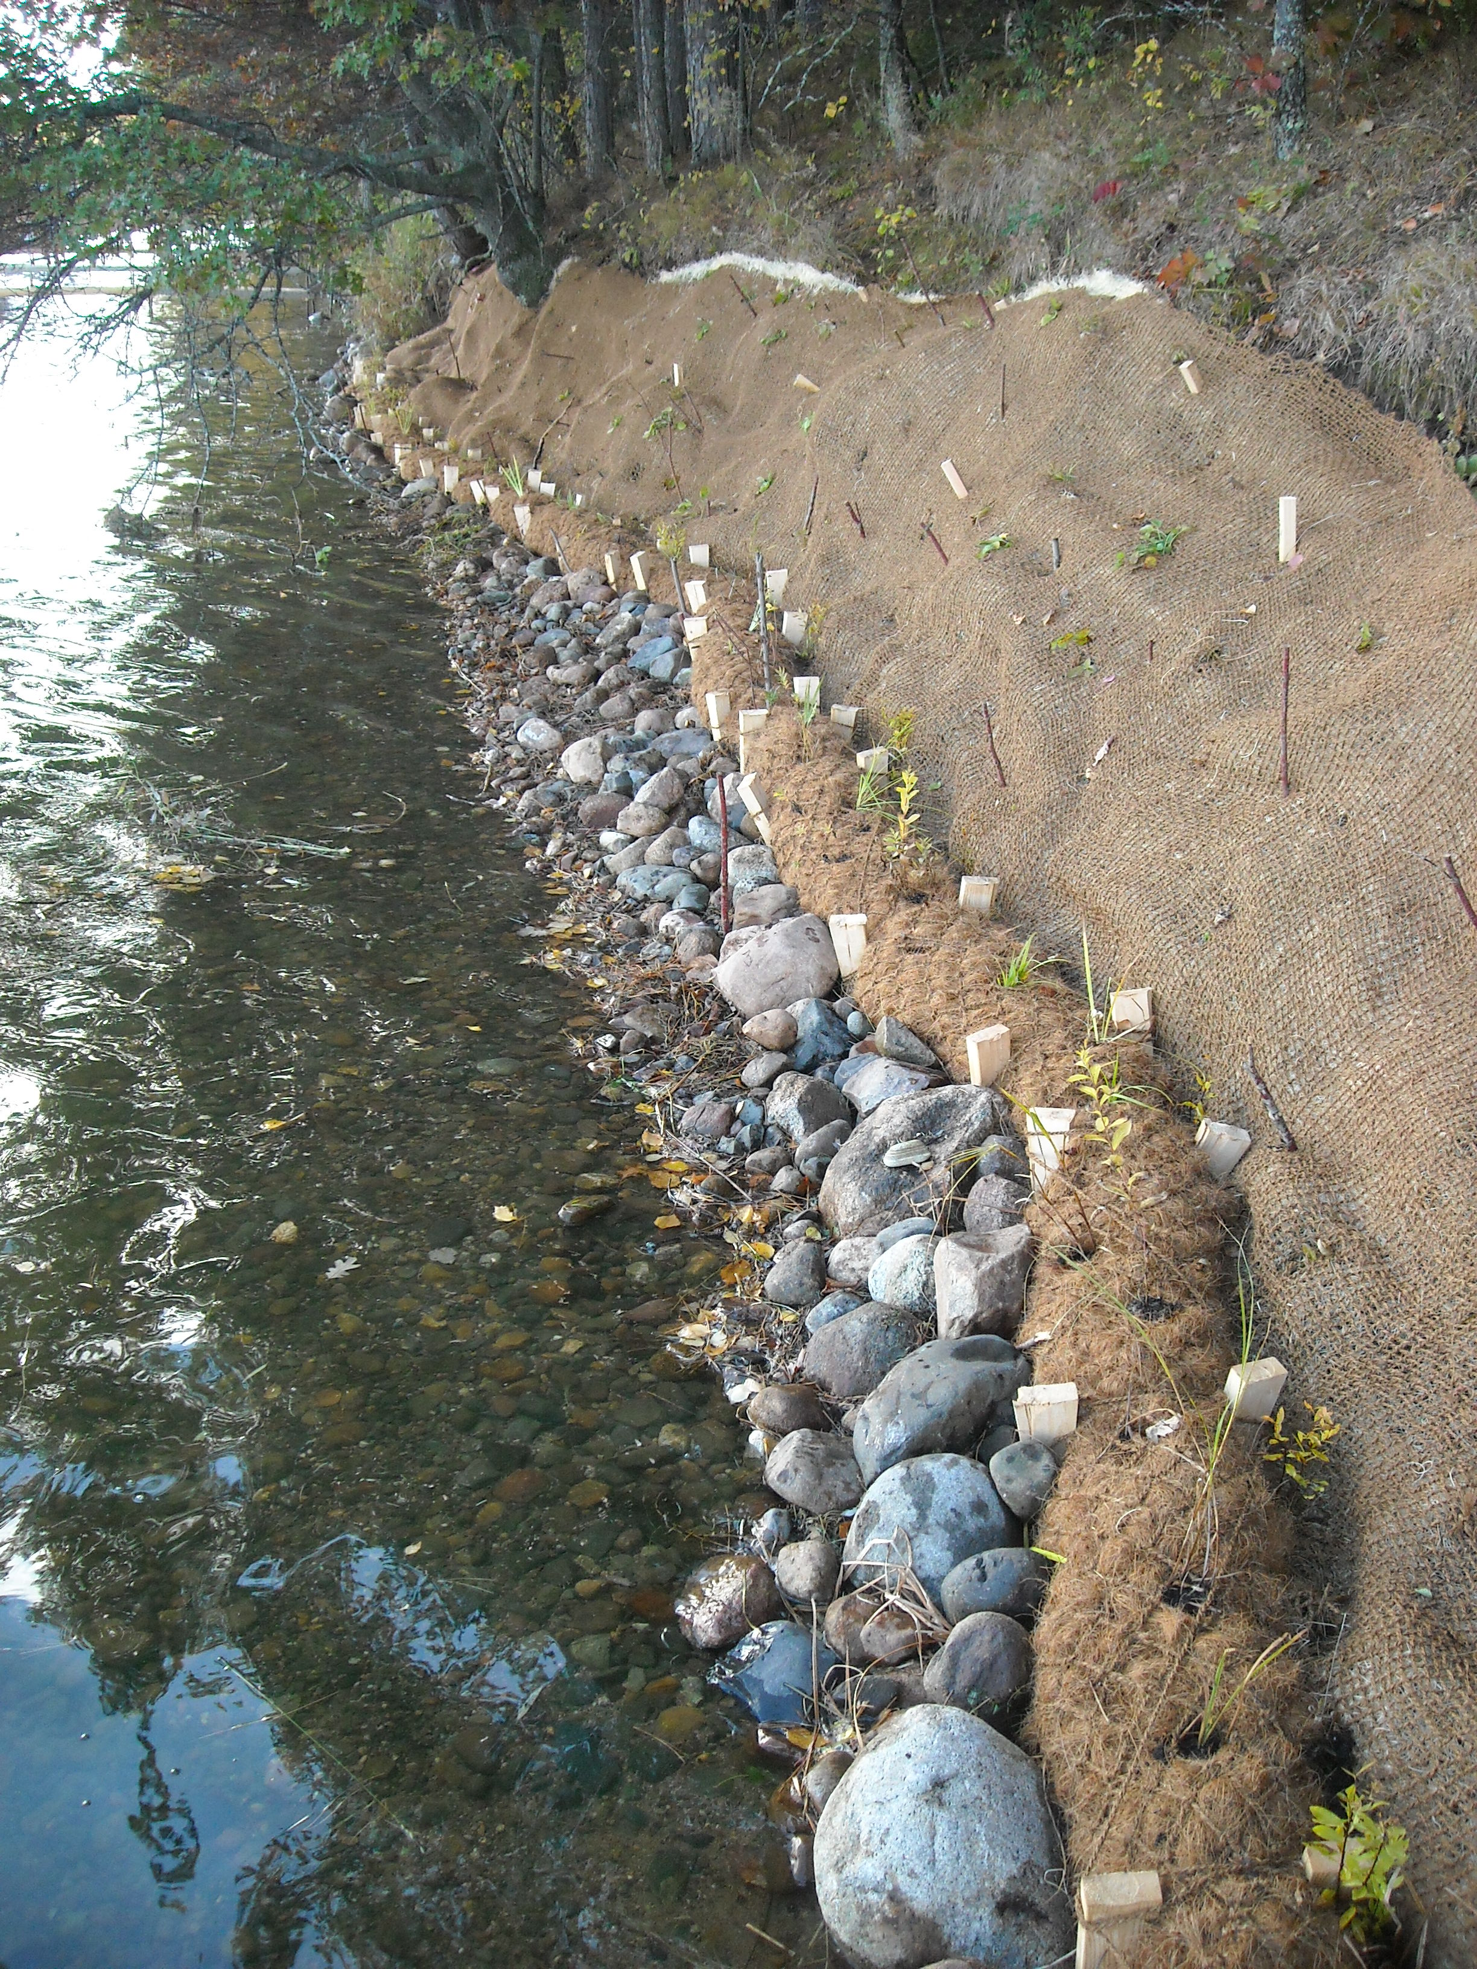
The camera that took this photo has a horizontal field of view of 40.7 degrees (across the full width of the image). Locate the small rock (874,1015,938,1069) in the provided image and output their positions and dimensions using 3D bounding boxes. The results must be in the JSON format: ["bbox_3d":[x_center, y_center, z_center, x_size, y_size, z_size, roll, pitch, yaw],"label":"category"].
[{"bbox_3d":[0.371,0.132,4.480,0.105,0.090,0.180,-16,26,-37],"label":"small rock"}]

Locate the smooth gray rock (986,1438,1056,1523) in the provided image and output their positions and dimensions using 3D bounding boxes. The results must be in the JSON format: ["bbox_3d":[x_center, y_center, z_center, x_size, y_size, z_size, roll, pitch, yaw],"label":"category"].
[{"bbox_3d":[0.413,0.718,2.894,0.100,0.095,0.135,-2,21,-5],"label":"smooth gray rock"}]

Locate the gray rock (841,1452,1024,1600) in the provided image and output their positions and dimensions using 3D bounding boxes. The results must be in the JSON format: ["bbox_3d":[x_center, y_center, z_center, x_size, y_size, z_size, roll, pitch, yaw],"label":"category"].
[{"bbox_3d":[0.267,0.769,2.776,0.250,0.190,0.245,0,21,0],"label":"gray rock"}]

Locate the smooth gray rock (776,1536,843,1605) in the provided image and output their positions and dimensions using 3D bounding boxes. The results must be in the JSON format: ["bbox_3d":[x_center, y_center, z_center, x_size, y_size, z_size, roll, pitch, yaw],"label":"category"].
[{"bbox_3d":[0.105,0.891,3.019,0.101,0.098,0.095,0,21,0],"label":"smooth gray rock"}]

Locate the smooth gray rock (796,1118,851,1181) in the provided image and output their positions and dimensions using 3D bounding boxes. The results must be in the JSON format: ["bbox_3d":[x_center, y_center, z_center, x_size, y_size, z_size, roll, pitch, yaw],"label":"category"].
[{"bbox_3d":[0.185,0.349,4.268,0.100,0.112,0.150,20,28,41],"label":"smooth gray rock"}]

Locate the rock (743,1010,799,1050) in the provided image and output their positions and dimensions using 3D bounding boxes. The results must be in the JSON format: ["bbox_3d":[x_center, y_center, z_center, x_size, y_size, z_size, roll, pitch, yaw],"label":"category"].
[{"bbox_3d":[0.080,0.109,4.855,0.130,0.095,0.115,-4,21,-9],"label":"rock"}]

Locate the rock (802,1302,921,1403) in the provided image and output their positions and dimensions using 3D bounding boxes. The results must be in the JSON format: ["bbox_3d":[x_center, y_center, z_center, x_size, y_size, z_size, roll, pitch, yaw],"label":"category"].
[{"bbox_3d":[0.210,0.614,3.288,0.205,0.150,0.190,0,21,0],"label":"rock"}]

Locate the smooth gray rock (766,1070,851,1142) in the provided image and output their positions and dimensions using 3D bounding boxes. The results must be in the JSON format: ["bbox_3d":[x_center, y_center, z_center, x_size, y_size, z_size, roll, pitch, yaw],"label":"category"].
[{"bbox_3d":[0.156,0.274,4.409,0.190,0.157,0.172,7,22,19],"label":"smooth gray rock"}]

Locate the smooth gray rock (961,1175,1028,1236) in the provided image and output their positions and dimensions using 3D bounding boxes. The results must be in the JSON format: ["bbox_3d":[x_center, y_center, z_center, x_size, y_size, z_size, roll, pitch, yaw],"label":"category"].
[{"bbox_3d":[0.468,0.412,3.614,0.135,0.125,0.135,0,21,0],"label":"smooth gray rock"}]

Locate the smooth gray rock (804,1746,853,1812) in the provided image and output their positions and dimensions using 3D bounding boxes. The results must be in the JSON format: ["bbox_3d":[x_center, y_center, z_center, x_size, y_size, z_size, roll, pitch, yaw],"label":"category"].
[{"bbox_3d":[0.119,0.993,2.474,0.075,0.070,0.095,0,21,0],"label":"smooth gray rock"}]

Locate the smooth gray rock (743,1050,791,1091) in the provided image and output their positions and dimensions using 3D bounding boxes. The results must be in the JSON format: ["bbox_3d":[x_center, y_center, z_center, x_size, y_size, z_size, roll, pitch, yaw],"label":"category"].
[{"bbox_3d":[0.065,0.199,4.673,0.090,0.075,0.135,16,26,37],"label":"smooth gray rock"}]

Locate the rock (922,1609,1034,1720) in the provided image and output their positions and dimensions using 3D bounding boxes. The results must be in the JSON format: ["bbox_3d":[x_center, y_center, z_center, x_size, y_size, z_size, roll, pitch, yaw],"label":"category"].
[{"bbox_3d":[0.329,0.931,2.719,0.160,0.140,0.152,-7,22,-19],"label":"rock"}]

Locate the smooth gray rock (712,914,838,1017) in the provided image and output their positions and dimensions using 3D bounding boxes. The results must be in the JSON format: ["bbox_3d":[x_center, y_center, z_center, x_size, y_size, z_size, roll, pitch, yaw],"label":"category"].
[{"bbox_3d":[0.095,-0.043,4.815,0.300,0.235,0.270,0,21,0],"label":"smooth gray rock"}]

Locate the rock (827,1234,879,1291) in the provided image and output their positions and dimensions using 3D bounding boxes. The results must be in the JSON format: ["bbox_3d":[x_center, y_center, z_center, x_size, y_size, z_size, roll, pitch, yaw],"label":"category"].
[{"bbox_3d":[0.212,0.506,3.592,0.110,0.100,0.115,0,21,0],"label":"rock"}]

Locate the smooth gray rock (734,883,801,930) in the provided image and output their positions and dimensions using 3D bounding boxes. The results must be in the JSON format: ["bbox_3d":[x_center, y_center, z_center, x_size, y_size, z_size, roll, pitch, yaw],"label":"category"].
[{"bbox_3d":[0.082,-0.211,5.567,0.187,0.141,0.141,-4,21,-9],"label":"smooth gray rock"}]

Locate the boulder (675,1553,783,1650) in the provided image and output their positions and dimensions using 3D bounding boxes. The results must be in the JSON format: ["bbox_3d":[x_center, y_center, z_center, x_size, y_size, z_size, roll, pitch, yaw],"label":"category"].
[{"bbox_3d":[-0.014,0.882,2.844,0.155,0.125,0.150,0,21,0],"label":"boulder"}]

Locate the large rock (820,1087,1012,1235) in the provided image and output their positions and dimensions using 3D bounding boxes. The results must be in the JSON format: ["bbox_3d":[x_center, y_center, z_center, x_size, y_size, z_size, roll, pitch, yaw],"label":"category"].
[{"bbox_3d":[0.358,0.354,4.003,0.310,0.270,0.440,18,27,39],"label":"large rock"}]

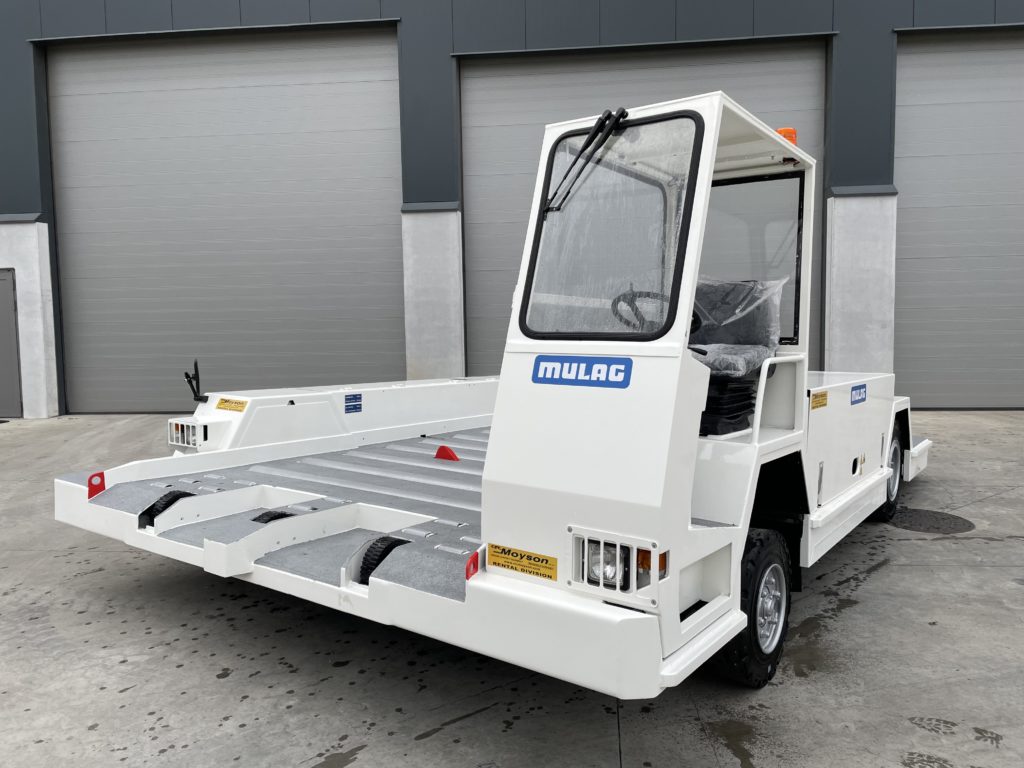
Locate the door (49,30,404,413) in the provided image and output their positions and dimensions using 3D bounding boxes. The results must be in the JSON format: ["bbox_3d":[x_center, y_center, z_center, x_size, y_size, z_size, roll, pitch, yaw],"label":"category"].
[{"bbox_3d":[-3.946,-2.162,10.699,5.000,5.140,0.070,0,4,6],"label":"door"}]

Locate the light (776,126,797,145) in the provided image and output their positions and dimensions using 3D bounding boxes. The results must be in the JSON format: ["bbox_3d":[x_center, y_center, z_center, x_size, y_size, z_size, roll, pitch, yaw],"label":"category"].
[{"bbox_3d":[1.163,-1.027,3.265,0.092,0.125,0.092,3,4,36],"label":"light"}]

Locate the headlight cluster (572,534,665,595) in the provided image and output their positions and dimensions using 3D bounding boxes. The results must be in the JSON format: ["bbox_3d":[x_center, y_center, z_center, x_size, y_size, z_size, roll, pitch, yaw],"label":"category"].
[{"bbox_3d":[0.326,0.537,2.311,0.300,0.165,0.100,3,4,36],"label":"headlight cluster"}]

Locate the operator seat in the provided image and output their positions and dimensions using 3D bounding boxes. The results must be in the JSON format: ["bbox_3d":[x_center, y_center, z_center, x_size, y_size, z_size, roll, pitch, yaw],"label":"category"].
[{"bbox_3d":[0.833,-0.127,3.263,0.490,0.630,0.570,3,4,36],"label":"operator seat"}]

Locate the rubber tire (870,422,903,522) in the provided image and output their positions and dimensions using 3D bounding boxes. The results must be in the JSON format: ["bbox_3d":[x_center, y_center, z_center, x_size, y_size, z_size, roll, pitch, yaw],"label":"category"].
[{"bbox_3d":[2.517,0.588,5.304,0.220,0.700,0.700,3,4,36],"label":"rubber tire"}]

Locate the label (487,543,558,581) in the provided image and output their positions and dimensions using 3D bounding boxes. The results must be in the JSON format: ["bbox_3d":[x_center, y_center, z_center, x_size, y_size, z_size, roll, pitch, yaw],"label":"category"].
[{"bbox_3d":[0.032,0.573,2.477,0.272,0.072,0.004,3,4,36],"label":"label"}]

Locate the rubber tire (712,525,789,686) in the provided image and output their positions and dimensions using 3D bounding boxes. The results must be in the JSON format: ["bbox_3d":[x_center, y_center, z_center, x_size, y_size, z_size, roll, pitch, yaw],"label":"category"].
[{"bbox_3d":[0.909,0.838,3.043,0.210,0.590,0.590,3,4,36],"label":"rubber tire"}]

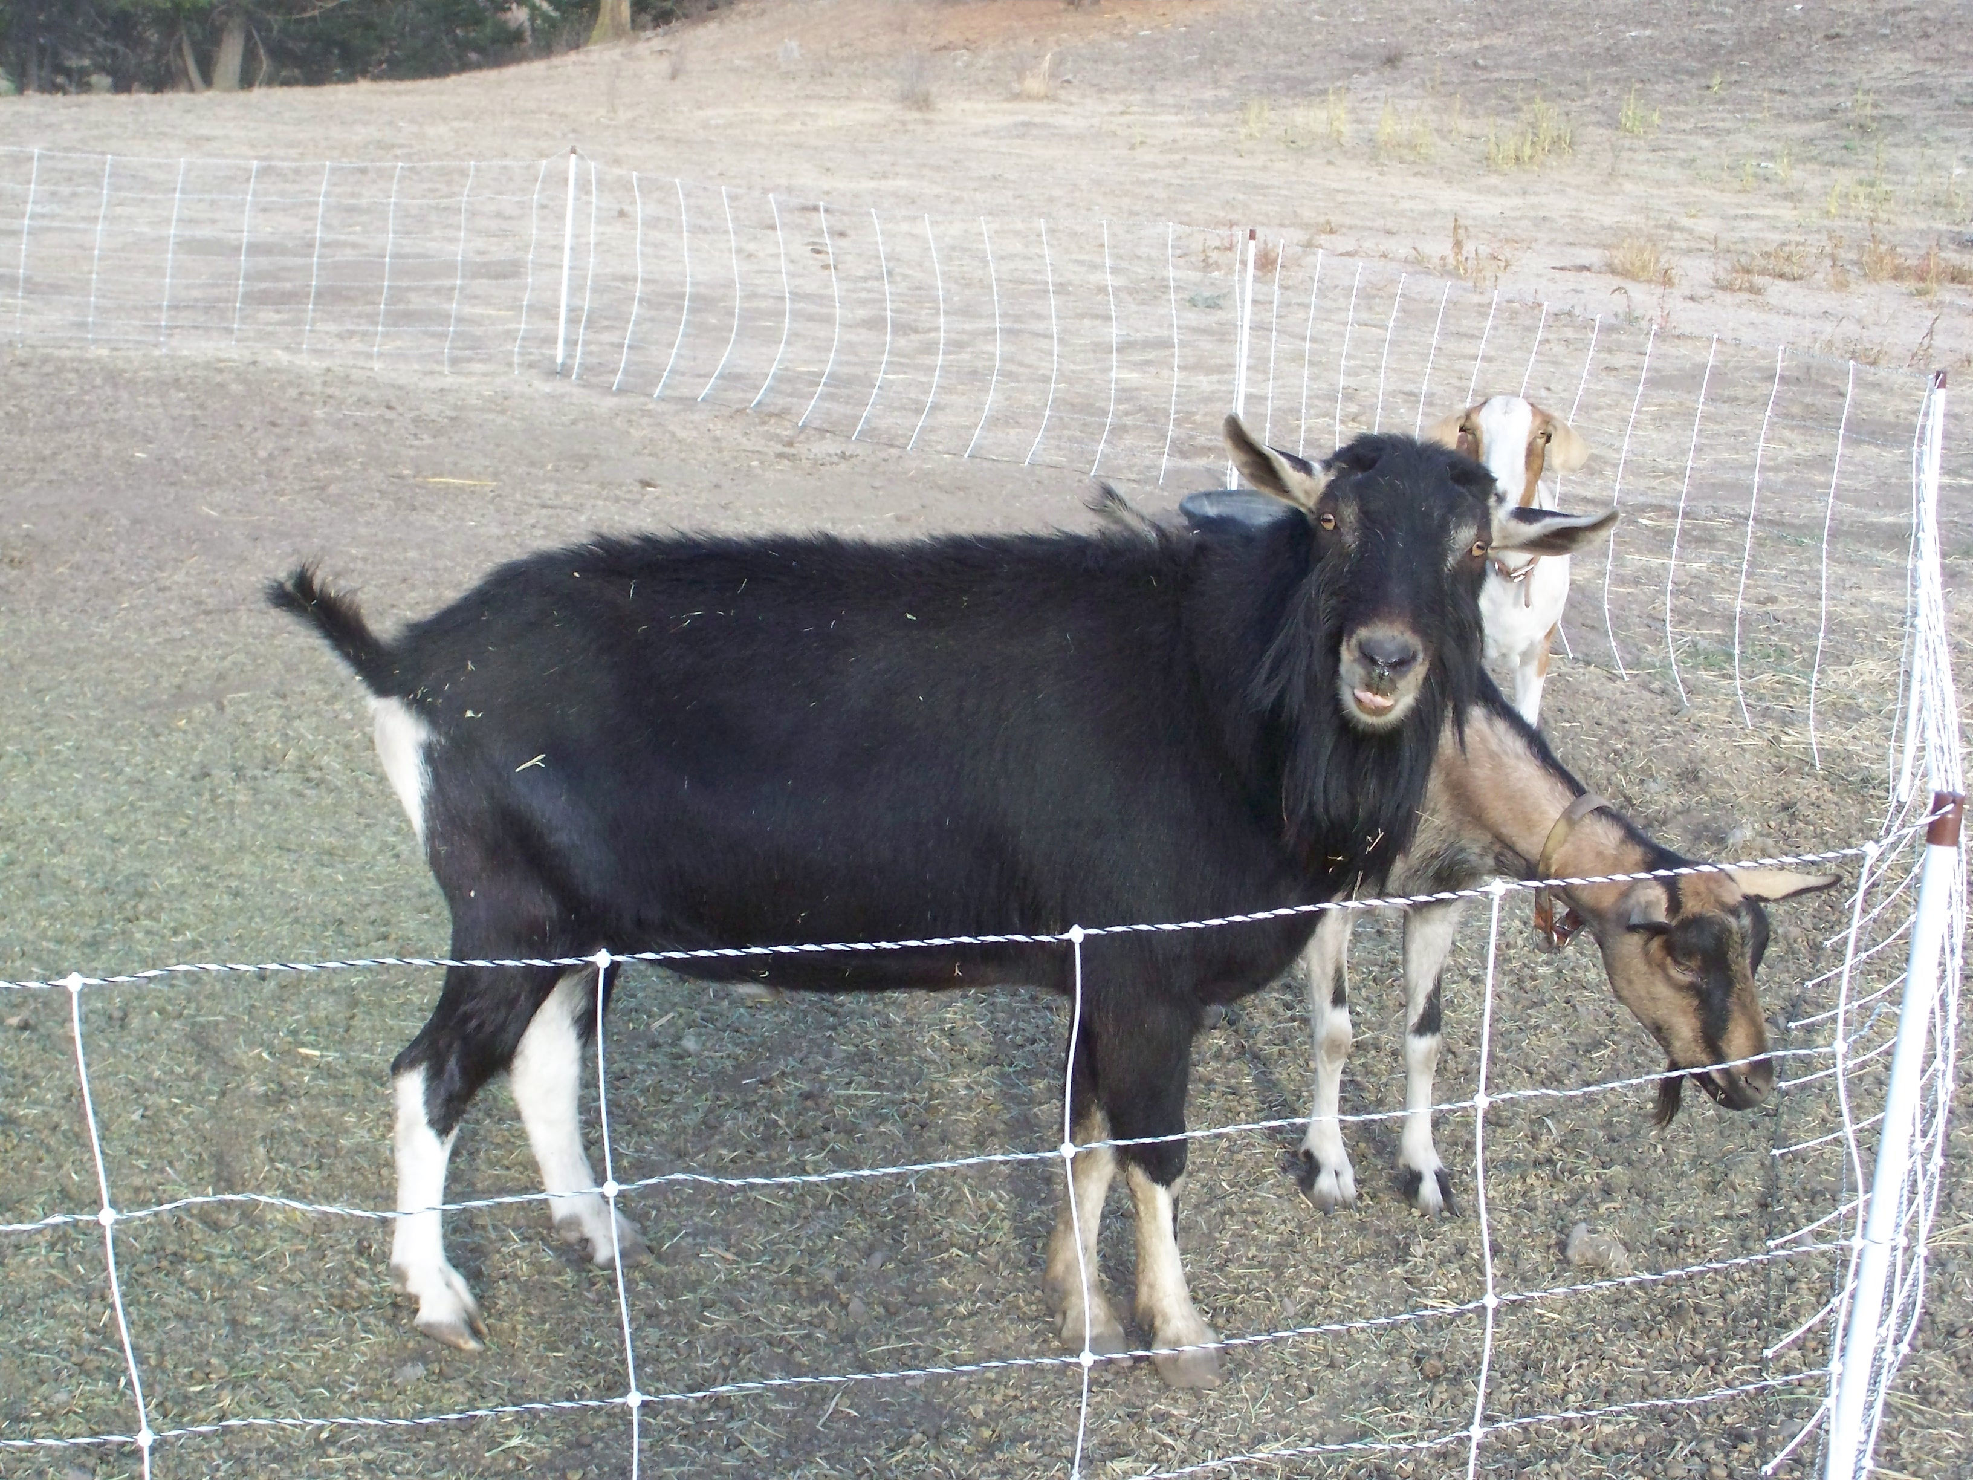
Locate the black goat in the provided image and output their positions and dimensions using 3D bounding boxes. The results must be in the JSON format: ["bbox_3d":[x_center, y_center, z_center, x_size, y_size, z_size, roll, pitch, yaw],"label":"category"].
[{"bbox_3d":[-0.111,0.182,3.036,1.380,1.020,0.500,5,14,11],"label":"black goat"}]

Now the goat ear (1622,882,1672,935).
[{"bbox_3d":[0.720,0.184,3.170,0.050,0.060,0.110,15,19,42],"label":"goat ear"}]

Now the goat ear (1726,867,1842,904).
[{"bbox_3d":[0.892,0.161,3.250,0.140,0.048,0.050,-4,15,-25],"label":"goat ear"}]

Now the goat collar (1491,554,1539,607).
[{"bbox_3d":[0.918,-0.301,5.050,0.115,0.100,0.120,5,14,8],"label":"goat collar"}]

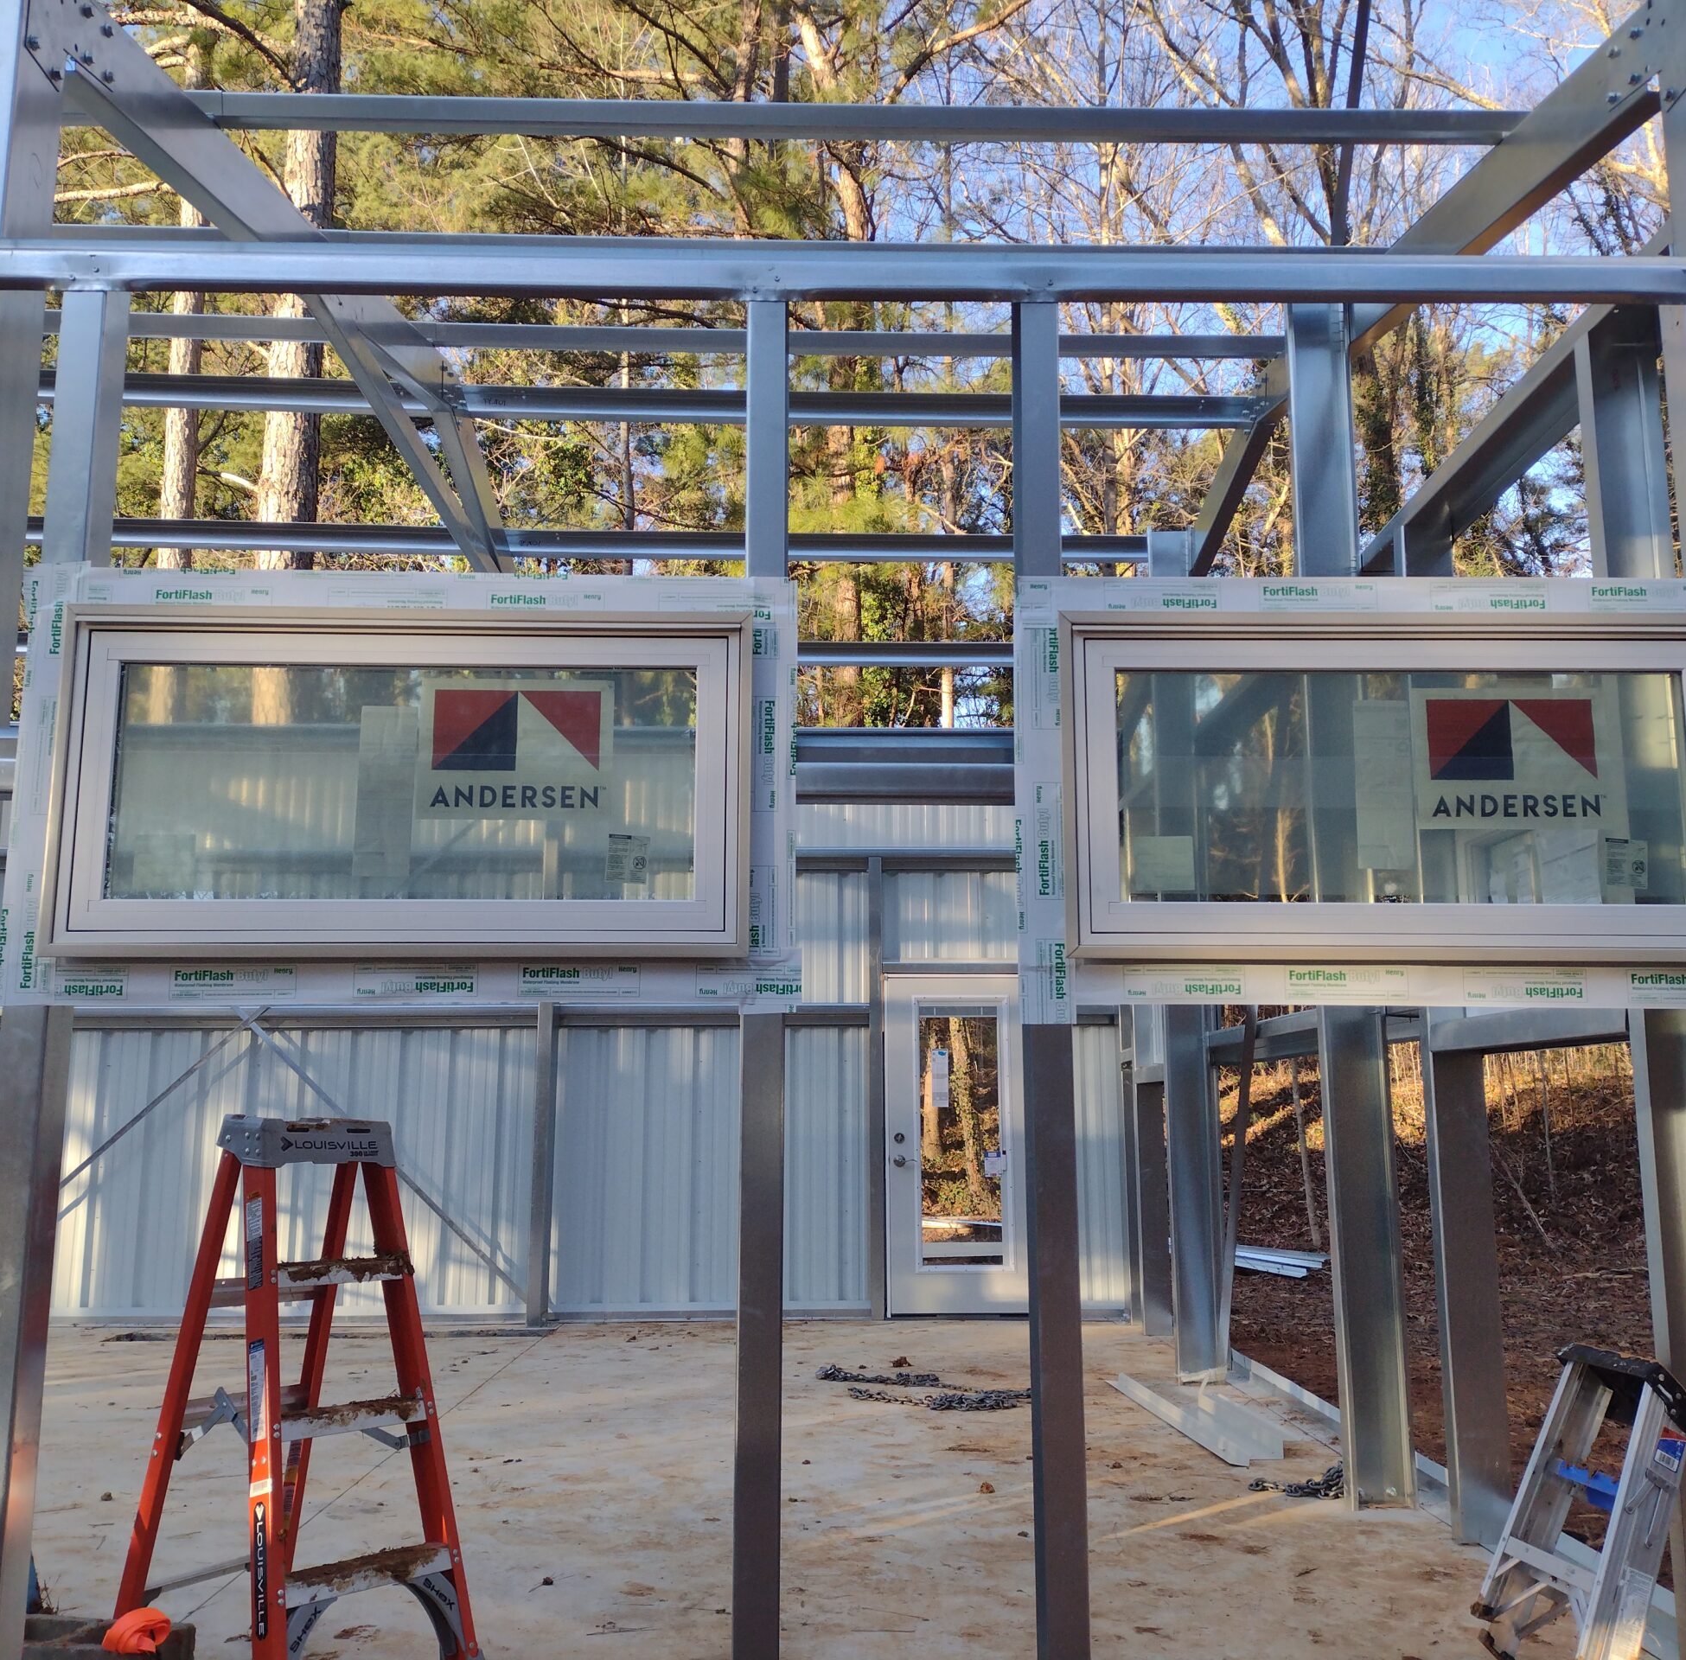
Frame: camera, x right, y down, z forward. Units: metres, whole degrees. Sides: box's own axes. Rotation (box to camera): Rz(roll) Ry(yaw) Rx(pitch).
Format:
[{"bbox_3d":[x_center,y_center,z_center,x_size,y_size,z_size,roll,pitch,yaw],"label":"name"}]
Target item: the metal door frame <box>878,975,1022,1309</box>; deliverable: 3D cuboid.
[{"bbox_3d":[0.745,1.930,10.660,0.930,2.040,0.060,0,-10,-1],"label":"metal door frame"}]

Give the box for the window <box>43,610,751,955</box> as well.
[{"bbox_3d":[-0.767,-0.080,3.042,1.215,0.617,0.090,0,-10,-1],"label":"window"}]

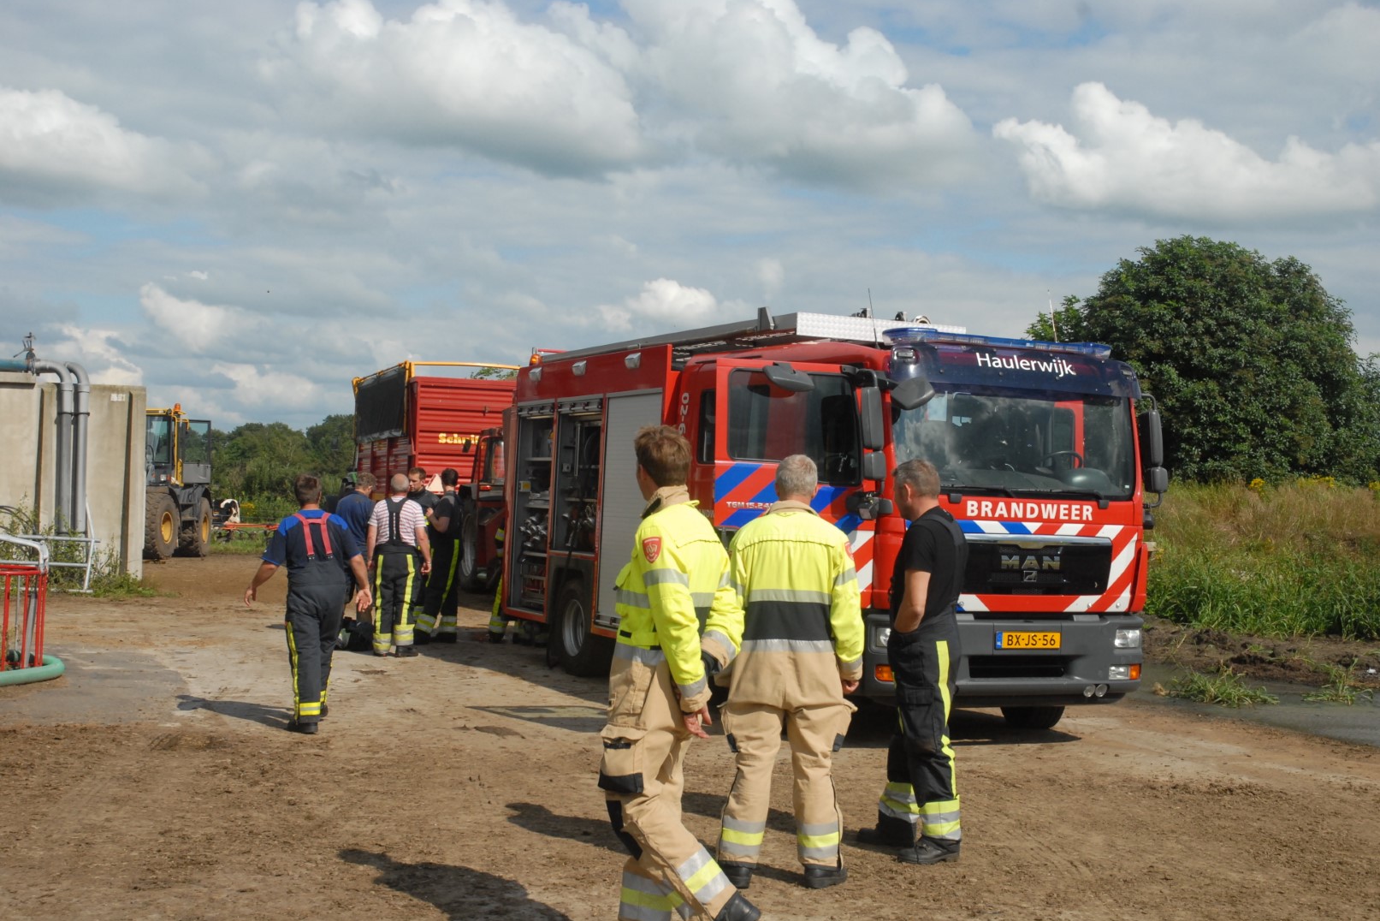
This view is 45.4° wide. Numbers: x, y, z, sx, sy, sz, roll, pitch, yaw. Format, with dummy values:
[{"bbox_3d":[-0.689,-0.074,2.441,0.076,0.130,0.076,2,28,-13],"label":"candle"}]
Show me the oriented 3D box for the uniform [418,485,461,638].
[{"bbox_3d":[-2.586,1.078,17.100,0.360,1.570,0.470,0,-1,30],"label":"uniform"}]

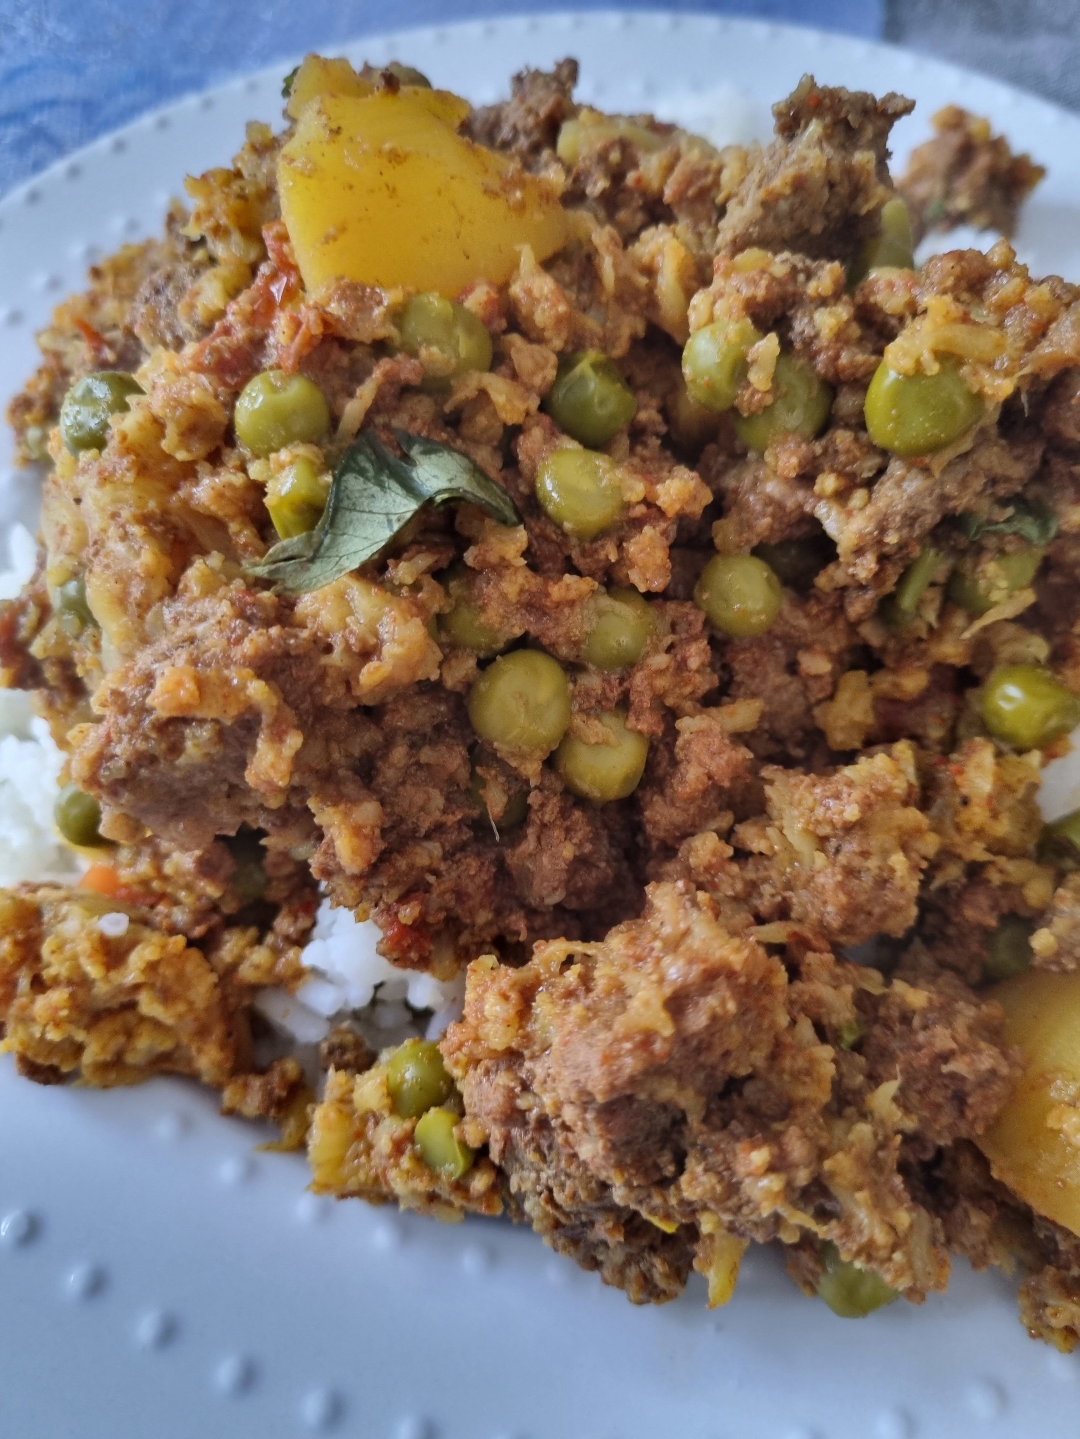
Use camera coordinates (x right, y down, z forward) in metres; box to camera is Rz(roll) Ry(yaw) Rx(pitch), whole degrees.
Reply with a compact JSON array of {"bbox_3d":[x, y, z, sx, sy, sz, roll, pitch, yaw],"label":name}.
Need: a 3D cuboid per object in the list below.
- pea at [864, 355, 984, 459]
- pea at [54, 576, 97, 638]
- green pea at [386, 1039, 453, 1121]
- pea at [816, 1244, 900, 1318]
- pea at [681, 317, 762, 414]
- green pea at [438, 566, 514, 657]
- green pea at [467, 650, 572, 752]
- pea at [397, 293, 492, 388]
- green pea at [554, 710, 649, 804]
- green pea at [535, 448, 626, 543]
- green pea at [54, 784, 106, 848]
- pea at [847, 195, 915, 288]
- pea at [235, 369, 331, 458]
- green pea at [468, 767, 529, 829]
[{"bbox_3d":[0.038,-0.031,0.108,0.012,0.011,0.011,-1,61,0],"label":"pea"},{"bbox_3d":[-0.054,-0.013,0.127,0.008,0.008,0.008,-1,61,0],"label":"pea"},{"bbox_3d":[-0.014,0.043,0.128,0.009,0.008,0.009,-3,62,0],"label":"green pea"},{"bbox_3d":[0.035,0.061,0.119,0.009,0.009,0.009,-3,62,0],"label":"pea"},{"bbox_3d":[0.017,-0.034,0.102,0.009,0.008,0.009,-3,62,0],"label":"pea"},{"bbox_3d":[-0.006,-0.011,0.106,0.009,0.009,0.009,-3,62,0],"label":"green pea"},{"bbox_3d":[-0.002,-0.002,0.102,0.010,0.010,0.010,-1,61,0],"label":"green pea"},{"bbox_3d":[-0.009,-0.036,0.103,0.009,0.009,0.009,-3,62,0],"label":"pea"},{"bbox_3d":[0.006,0.003,0.103,0.009,0.009,0.009,-1,61,0],"label":"green pea"},{"bbox_3d":[0.004,-0.023,0.111,0.009,0.009,0.009,-1,61,0],"label":"green pea"},{"bbox_3d":[-0.053,0.011,0.126,0.008,0.008,0.008,-1,61,0],"label":"green pea"},{"bbox_3d":[0.041,-0.058,0.131,0.010,0.010,0.010,-1,61,0],"label":"pea"},{"bbox_3d":[-0.025,-0.029,0.103,0.009,0.009,0.009,-3,62,0],"label":"pea"},{"bbox_3d":[-0.004,0.007,0.109,0.008,0.008,0.008,-1,61,0],"label":"green pea"}]

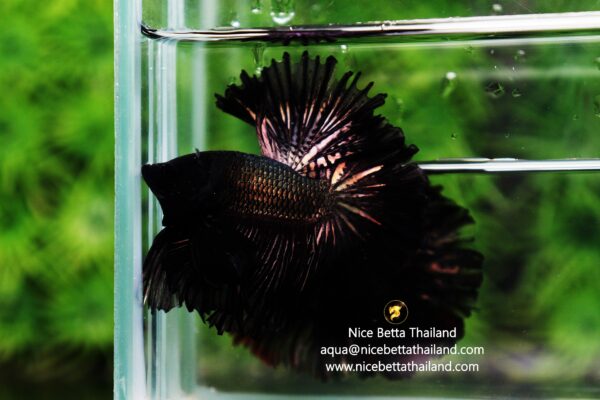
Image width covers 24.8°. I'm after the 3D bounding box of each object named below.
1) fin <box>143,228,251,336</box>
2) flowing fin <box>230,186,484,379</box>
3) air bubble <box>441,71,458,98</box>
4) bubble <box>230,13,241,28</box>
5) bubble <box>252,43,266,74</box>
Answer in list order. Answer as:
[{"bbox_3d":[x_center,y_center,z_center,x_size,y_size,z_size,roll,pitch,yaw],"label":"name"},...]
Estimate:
[{"bbox_3d":[-0.023,0.017,0.298,0.024,0.024,0.009,0,-1,0],"label":"fin"},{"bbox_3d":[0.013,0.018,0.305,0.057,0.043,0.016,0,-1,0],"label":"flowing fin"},{"bbox_3d":[0.035,-0.027,0.320,0.004,0.007,0.004,0,-1,0],"label":"air bubble"},{"bbox_3d":[-0.015,-0.041,0.315,0.002,0.004,0.002,0,-1,0],"label":"bubble"},{"bbox_3d":[-0.010,-0.034,0.325,0.003,0.008,0.003,0,-1,0],"label":"bubble"}]

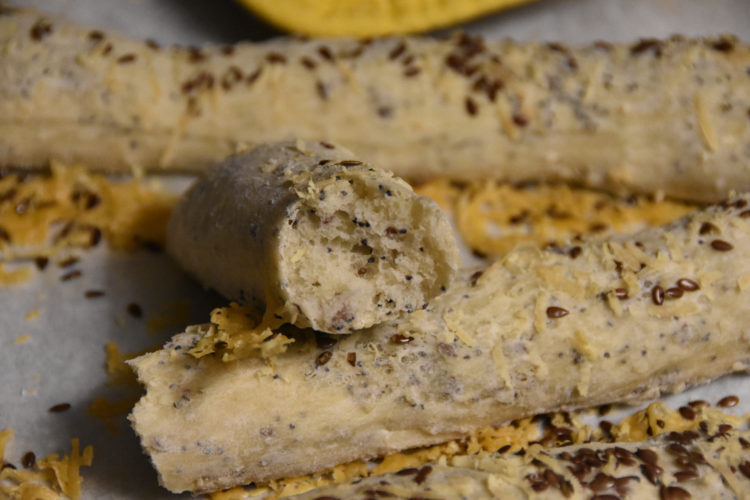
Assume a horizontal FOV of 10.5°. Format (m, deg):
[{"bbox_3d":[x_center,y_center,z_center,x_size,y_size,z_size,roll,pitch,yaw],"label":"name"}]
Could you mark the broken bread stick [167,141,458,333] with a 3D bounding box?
[{"bbox_3d":[-0.014,-0.003,0.810,0.035,0.033,0.065,-17,12,-22],"label":"broken bread stick"}]

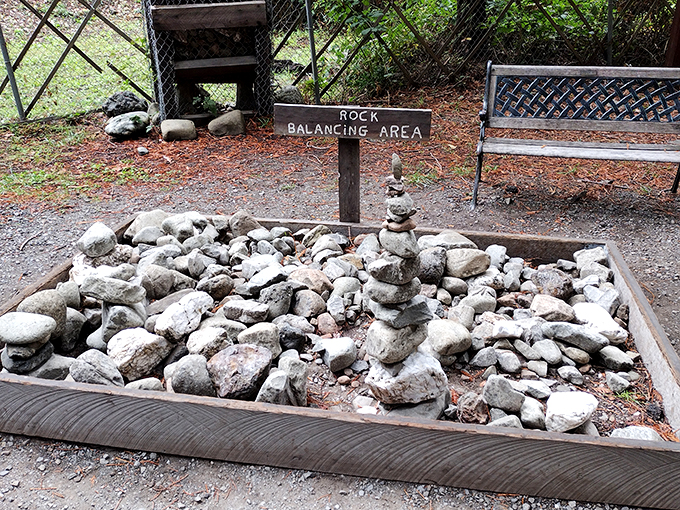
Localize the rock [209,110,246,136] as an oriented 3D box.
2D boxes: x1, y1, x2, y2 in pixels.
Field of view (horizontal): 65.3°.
[{"bbox_3d":[-1.059,-1.238,4.994,0.360,0.210,0.260,-7,27,-10],"label":"rock"}]

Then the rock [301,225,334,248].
[{"bbox_3d":[-0.117,-0.091,2.760,0.150,0.115,0.100,-12,29,-18],"label":"rock"}]

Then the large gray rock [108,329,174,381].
[{"bbox_3d":[-0.661,0.328,1.756,0.204,0.156,0.160,-15,29,-22],"label":"large gray rock"}]

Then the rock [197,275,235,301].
[{"bbox_3d":[-0.487,0.127,2.079,0.145,0.089,0.113,-10,28,-14],"label":"rock"}]

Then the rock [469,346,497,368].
[{"bbox_3d":[0.468,0.337,1.743,0.088,0.064,0.073,5,28,16],"label":"rock"}]

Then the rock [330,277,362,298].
[{"bbox_3d":[0.030,0.139,2.240,0.130,0.088,0.110,-1,27,1],"label":"rock"}]

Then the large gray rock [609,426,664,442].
[{"bbox_3d":[0.798,0.498,1.423,0.145,0.080,0.105,3,27,11],"label":"large gray rock"}]

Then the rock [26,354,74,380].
[{"bbox_3d":[-0.942,0.379,1.734,0.156,0.090,0.125,3,27,5],"label":"rock"}]

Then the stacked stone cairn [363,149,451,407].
[{"bbox_3d":[0.188,0.089,1.498,0.255,0.770,0.240,3,27,11],"label":"stacked stone cairn"}]

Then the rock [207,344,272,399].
[{"bbox_3d":[-0.331,0.384,1.746,0.211,0.139,0.165,-4,26,-6],"label":"rock"}]

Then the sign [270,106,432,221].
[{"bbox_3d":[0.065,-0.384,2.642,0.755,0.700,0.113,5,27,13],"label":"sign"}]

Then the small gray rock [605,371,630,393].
[{"bbox_3d":[0.908,0.414,1.735,0.082,0.057,0.072,6,27,15],"label":"small gray rock"}]

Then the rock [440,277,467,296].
[{"bbox_3d":[0.478,0.132,2.216,0.114,0.079,0.086,5,28,9],"label":"rock"}]

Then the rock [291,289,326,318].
[{"bbox_3d":[-0.121,0.186,2.035,0.137,0.105,0.120,-5,27,-4],"label":"rock"}]

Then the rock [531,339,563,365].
[{"bbox_3d":[0.752,0.352,1.932,0.115,0.080,0.090,13,31,26],"label":"rock"}]

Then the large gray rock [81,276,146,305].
[{"bbox_3d":[-0.838,0.127,1.962,0.250,0.084,0.152,3,27,11],"label":"large gray rock"}]

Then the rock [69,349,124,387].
[{"bbox_3d":[-0.790,0.369,1.722,0.178,0.120,0.131,3,27,11],"label":"rock"}]

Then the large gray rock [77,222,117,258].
[{"bbox_3d":[-1.126,-0.067,2.454,0.180,0.144,0.154,-7,27,-12],"label":"large gray rock"}]

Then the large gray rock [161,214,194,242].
[{"bbox_3d":[-0.829,-0.136,2.723,0.170,0.130,0.150,-2,28,0],"label":"large gray rock"}]

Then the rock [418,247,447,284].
[{"bbox_3d":[0.405,0.048,2.333,0.130,0.155,0.135,3,27,10],"label":"rock"}]

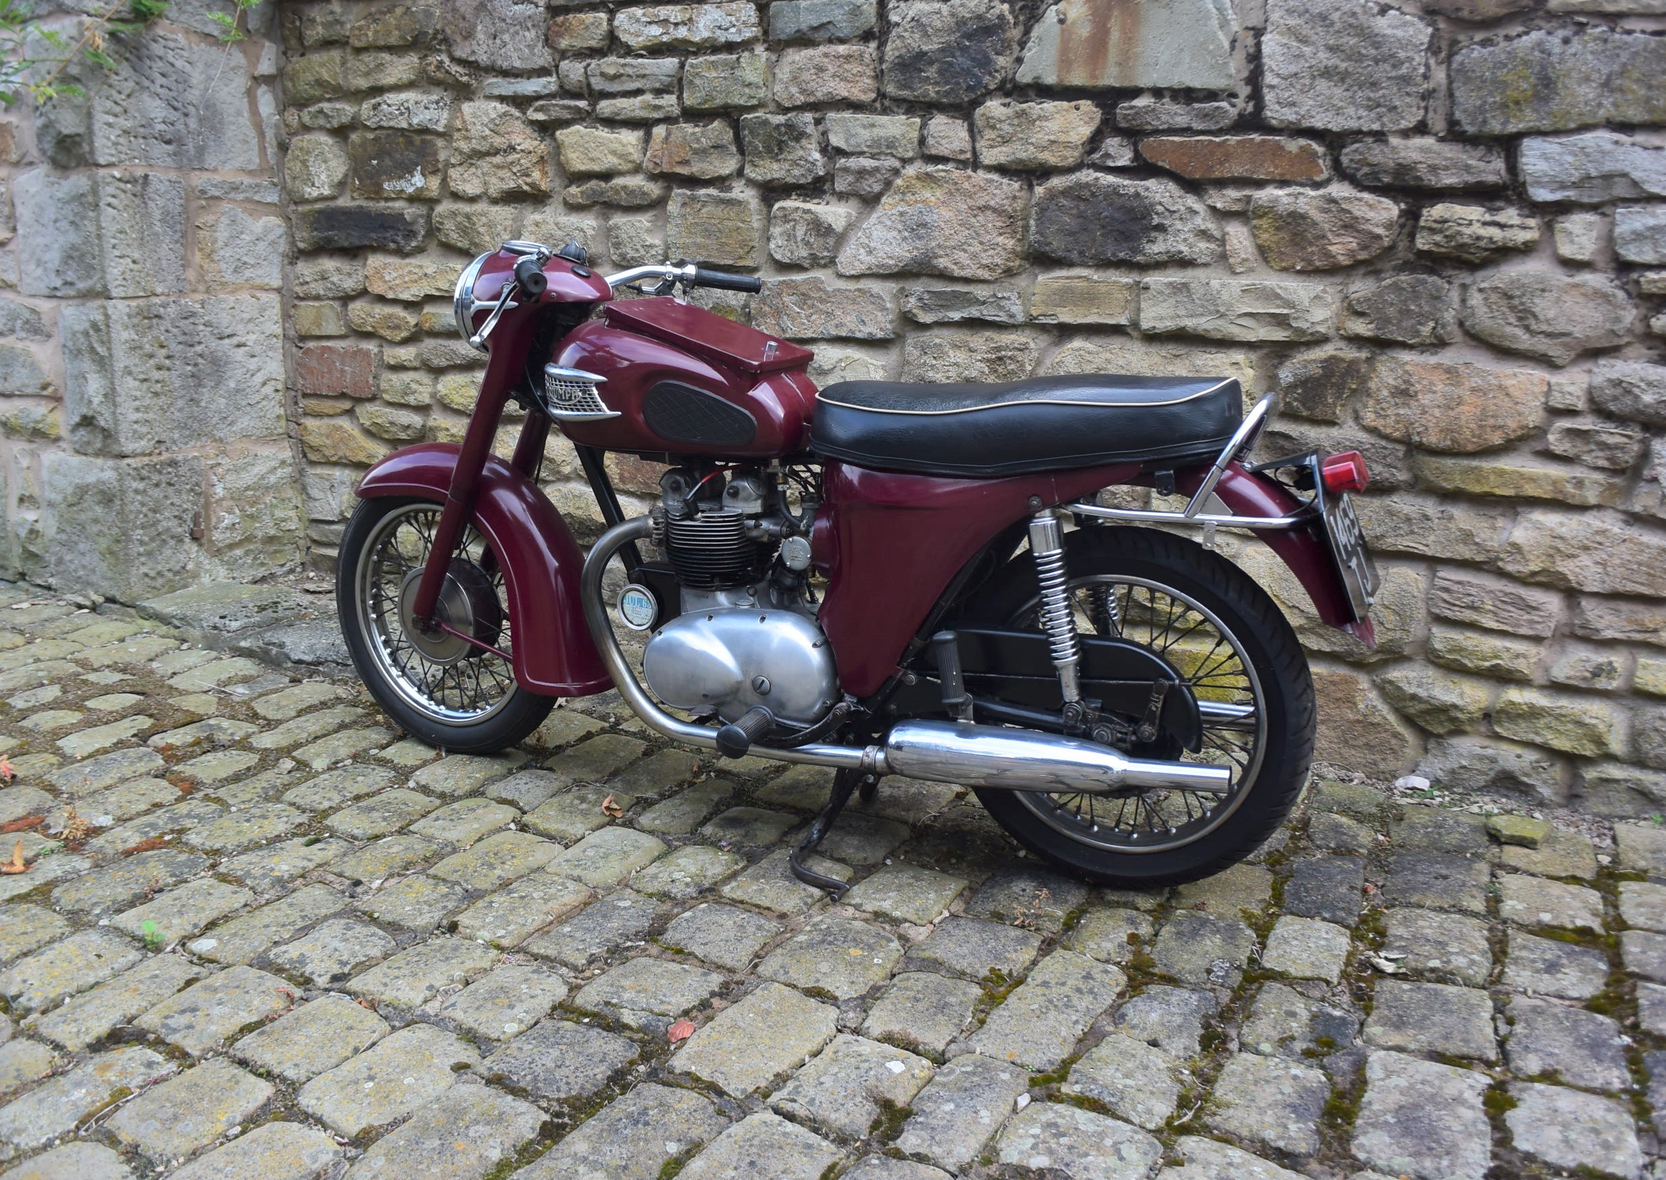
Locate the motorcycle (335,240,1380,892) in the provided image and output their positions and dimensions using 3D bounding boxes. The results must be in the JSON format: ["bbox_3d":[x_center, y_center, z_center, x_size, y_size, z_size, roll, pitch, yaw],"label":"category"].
[{"bbox_3d":[-0.130,-0.085,2.332,2.019,1.024,0.700,7,15,25],"label":"motorcycle"}]

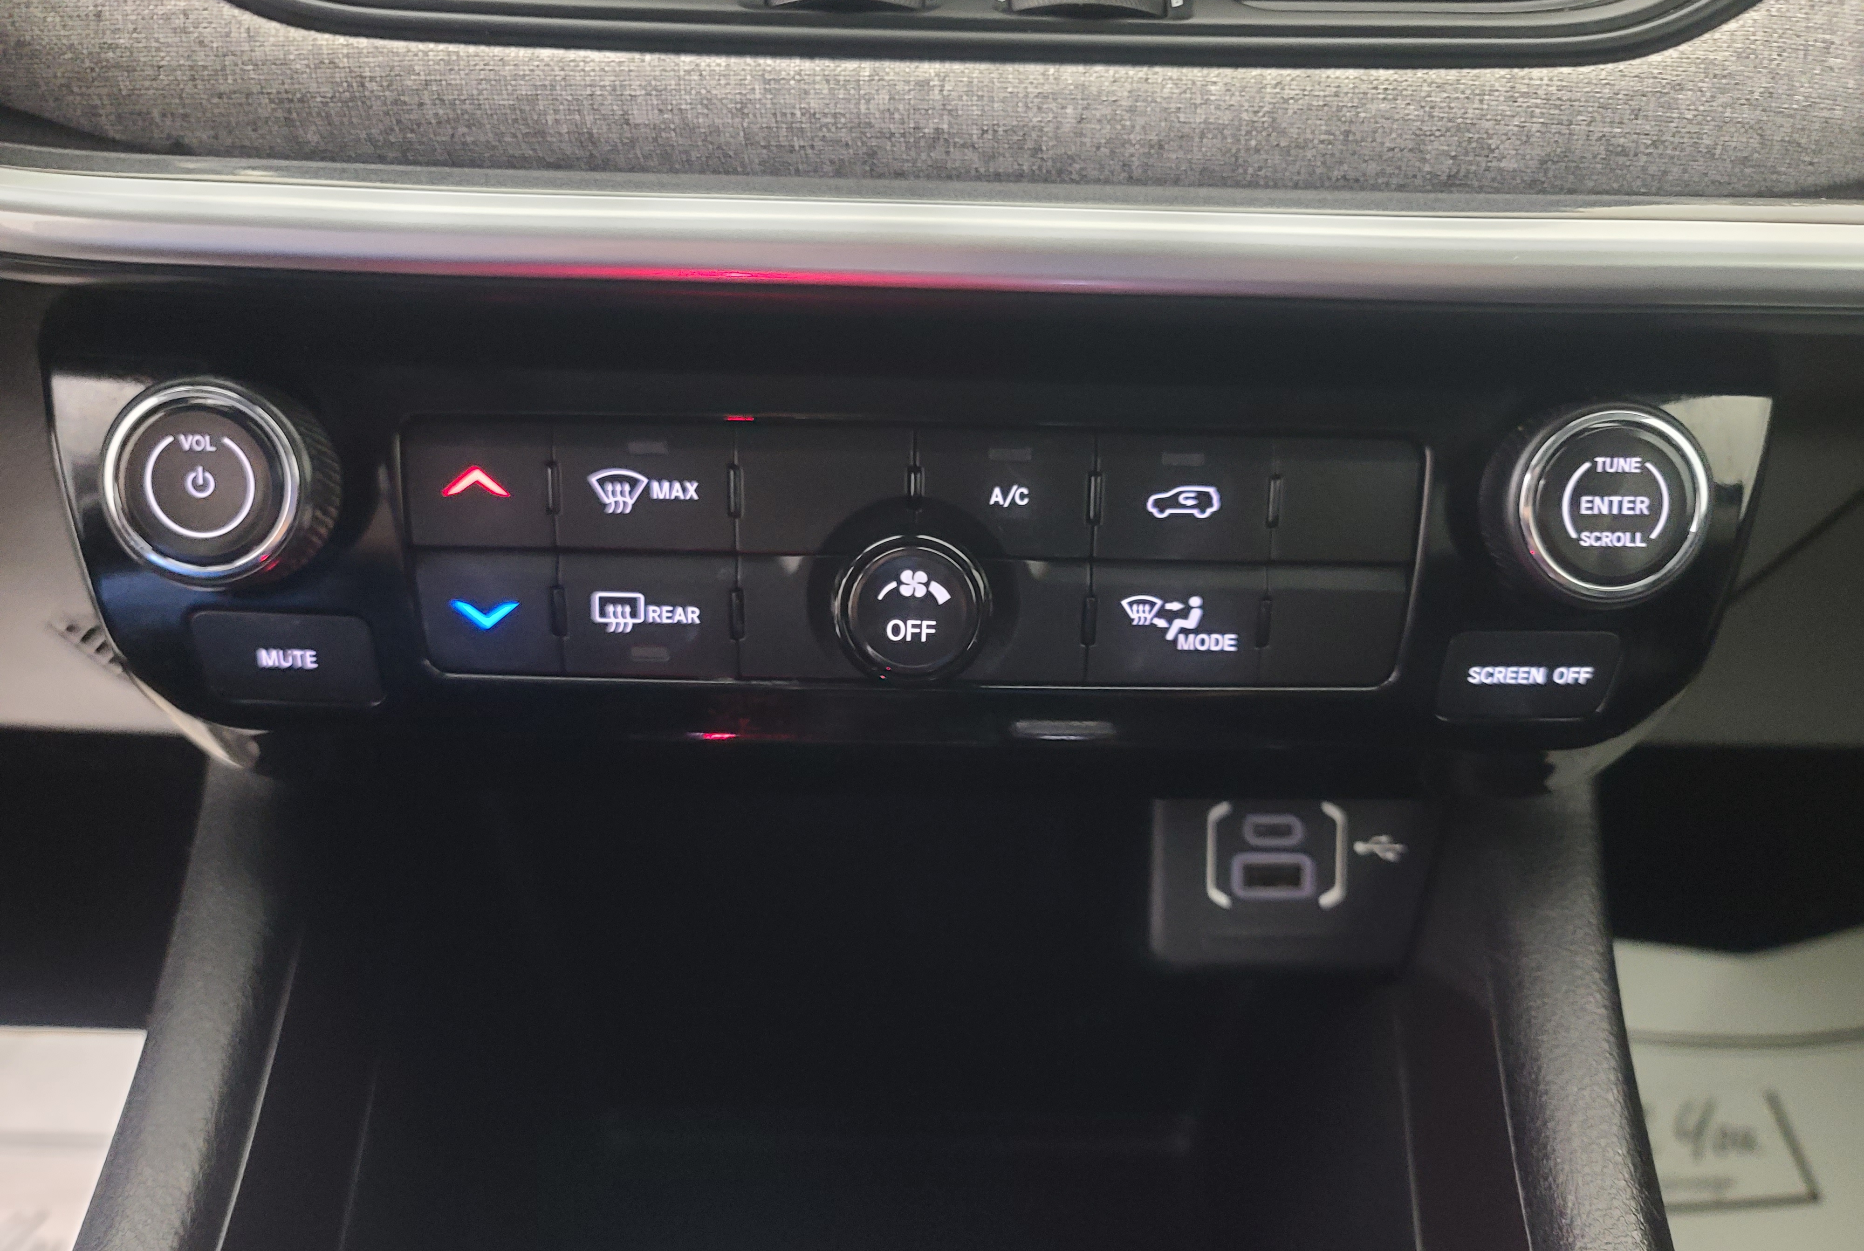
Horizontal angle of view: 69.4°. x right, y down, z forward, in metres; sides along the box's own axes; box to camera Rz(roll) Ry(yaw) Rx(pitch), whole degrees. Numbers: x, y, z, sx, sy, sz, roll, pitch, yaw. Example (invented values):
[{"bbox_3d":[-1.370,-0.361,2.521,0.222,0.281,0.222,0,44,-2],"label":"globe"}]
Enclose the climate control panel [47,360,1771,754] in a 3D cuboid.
[{"bbox_3d":[-0.004,-0.013,0.236,0.280,0.065,0.045,1,17,0],"label":"climate control panel"}]

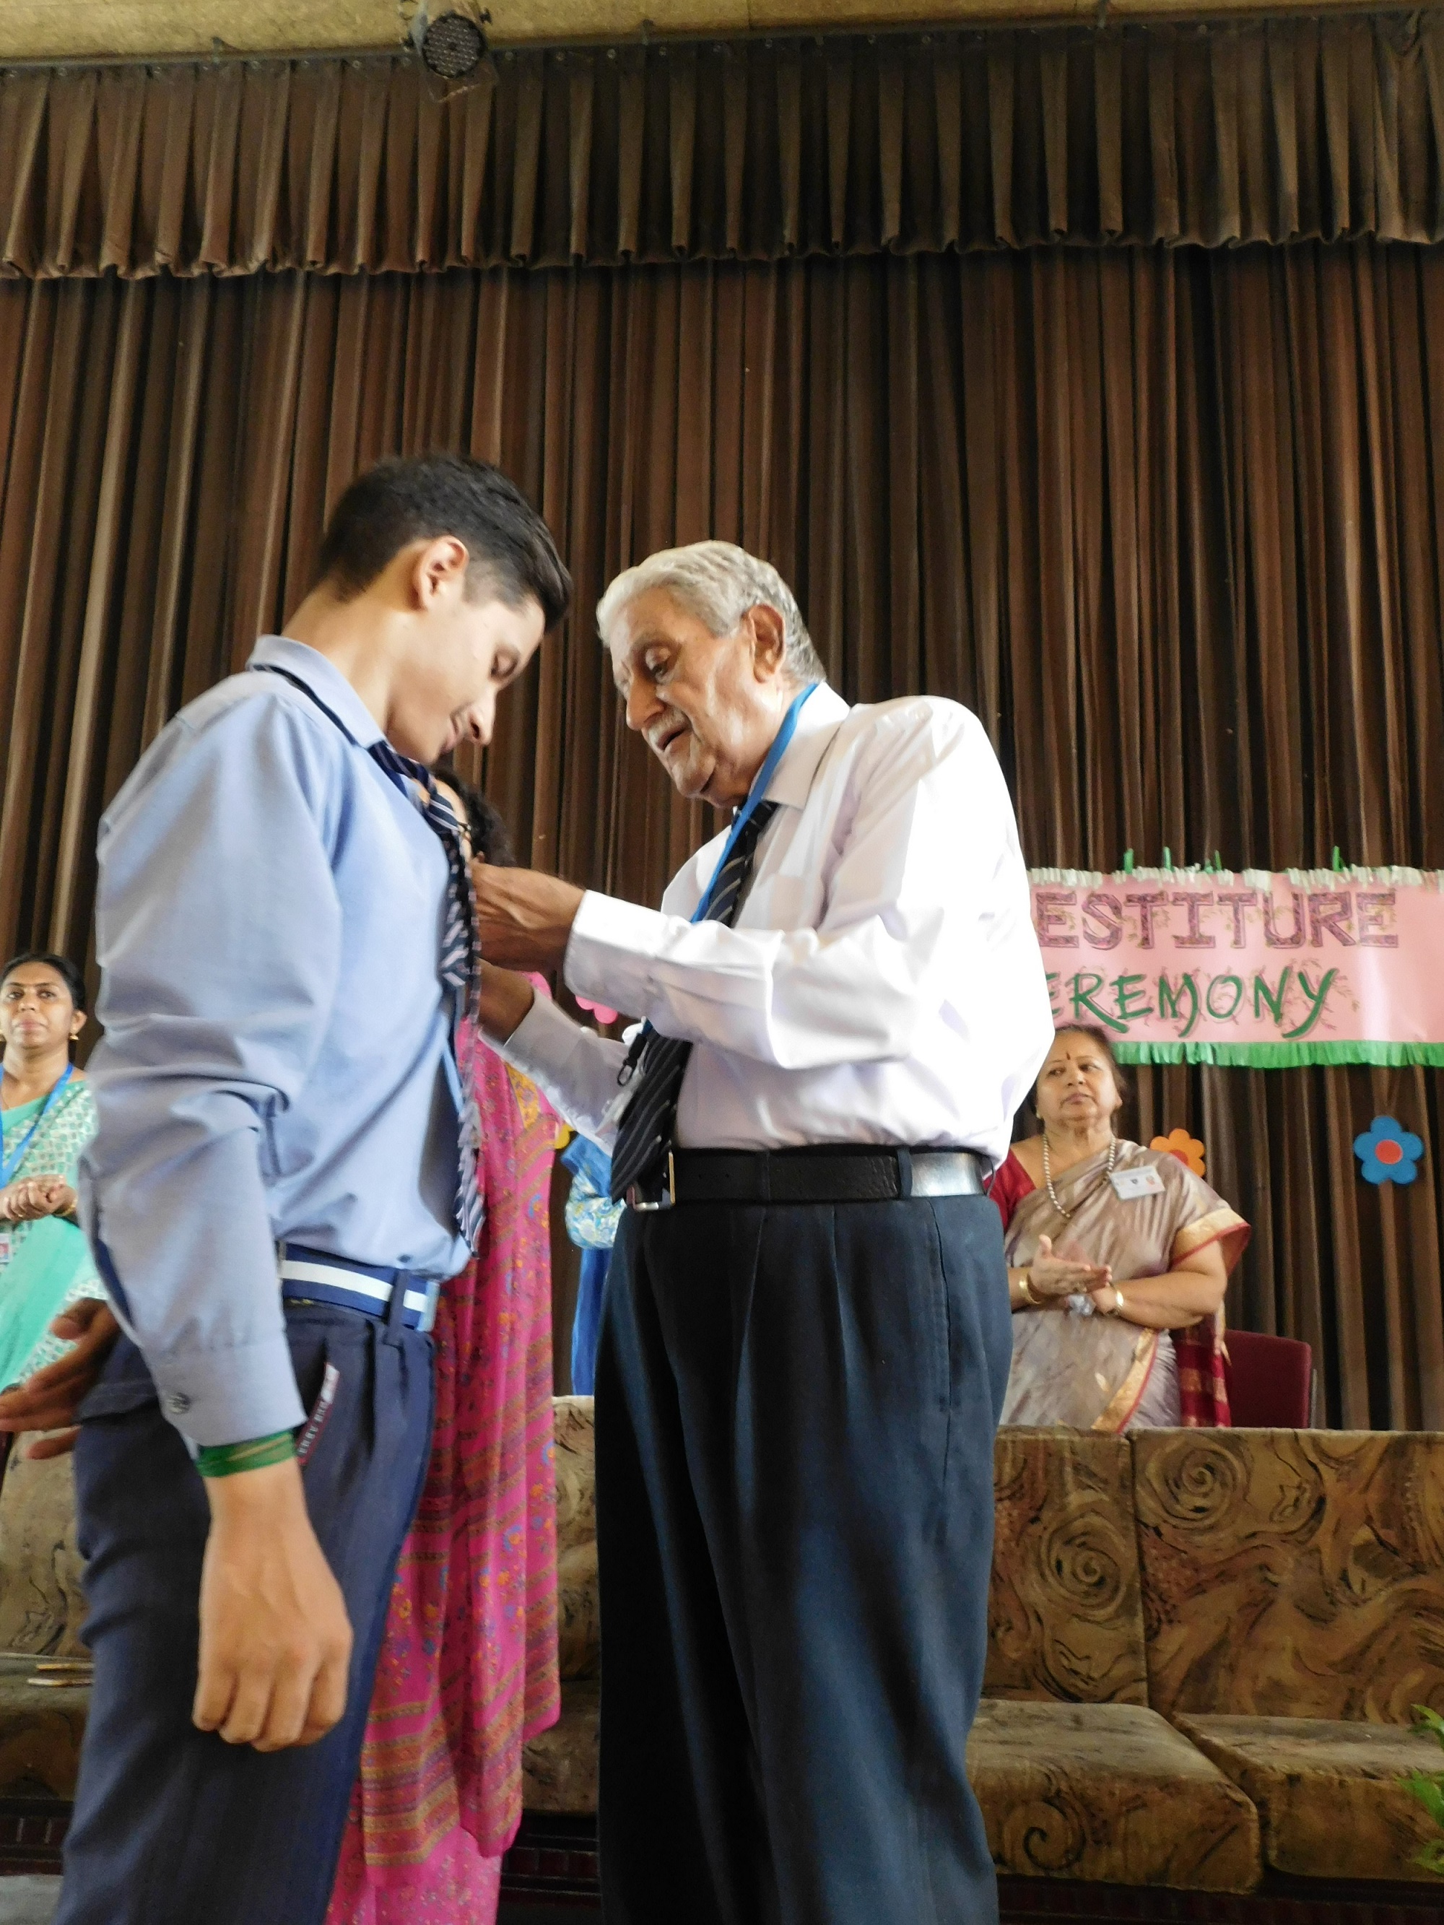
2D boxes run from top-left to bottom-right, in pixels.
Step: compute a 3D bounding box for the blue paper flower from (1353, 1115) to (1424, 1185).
[{"bbox_3d":[1.813,0.513,4.232,0.180,0.185,0.020,0,-10,4],"label":"blue paper flower"}]

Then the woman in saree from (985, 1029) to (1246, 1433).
[{"bbox_3d":[0.825,0.885,3.278,0.520,1.500,0.360,-4,-11,27],"label":"woman in saree"}]

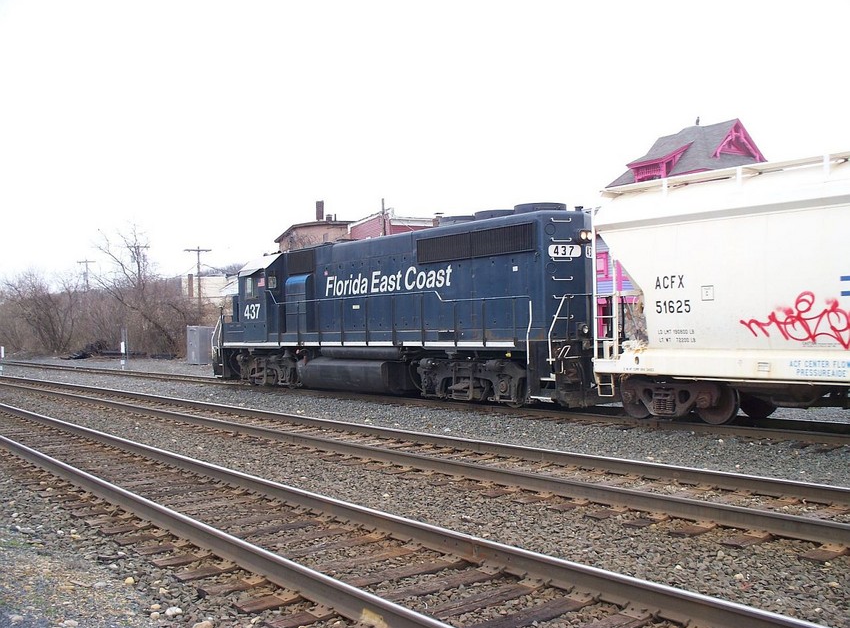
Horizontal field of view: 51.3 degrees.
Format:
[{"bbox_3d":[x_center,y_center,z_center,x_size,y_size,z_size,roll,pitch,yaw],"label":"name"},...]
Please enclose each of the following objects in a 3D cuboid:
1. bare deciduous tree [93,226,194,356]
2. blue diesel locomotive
[{"bbox_3d":[-22.604,-1.887,71.000,7.600,10.400,7.000,-1,-1,-18],"label":"bare deciduous tree"},{"bbox_3d":[-1.336,-0.034,25.944,3.100,4.720,17.600,-1,-1,-38],"label":"blue diesel locomotive"}]

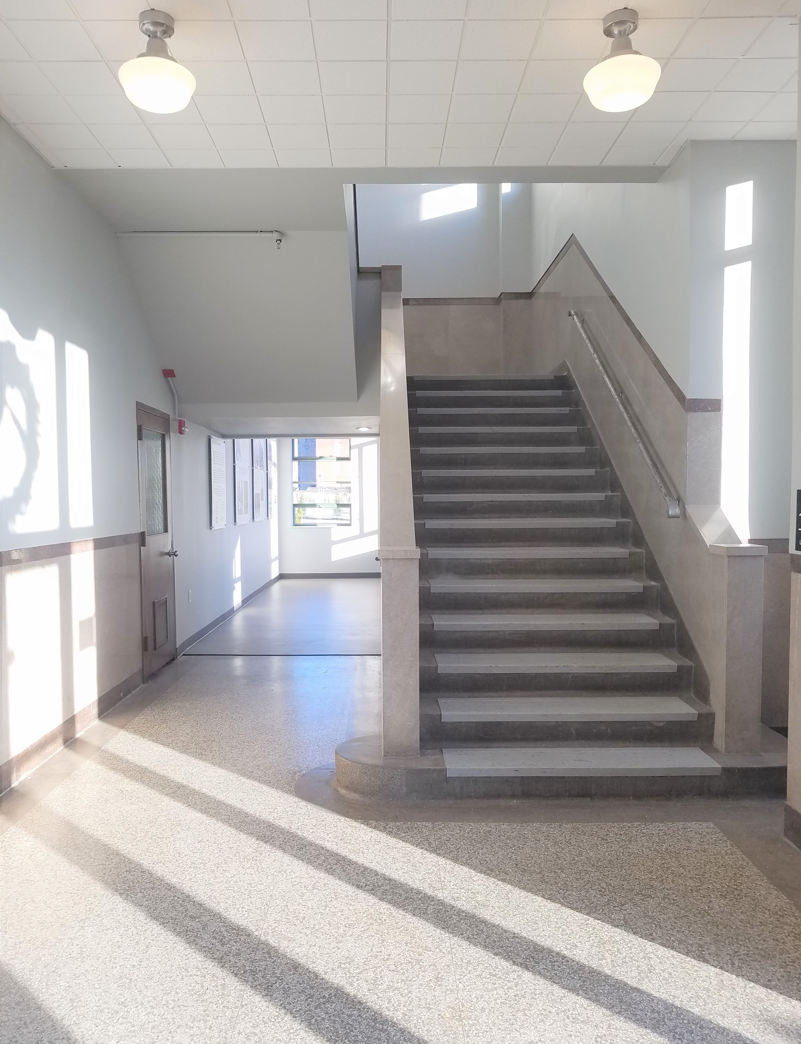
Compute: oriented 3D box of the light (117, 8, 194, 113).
[{"bbox_3d":[-0.966,-1.820,3.176,0.296,0.319,0.296,-1,2,-1],"label":"light"}]

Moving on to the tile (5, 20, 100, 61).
[{"bbox_3d":[-1.401,-1.965,3.267,0.302,0.020,0.302,-1,3,-1],"label":"tile"}]

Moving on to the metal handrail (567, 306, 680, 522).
[{"bbox_3d":[1.499,-0.924,5.614,0.097,1.693,2.397,-1,2,-1],"label":"metal handrail"}]

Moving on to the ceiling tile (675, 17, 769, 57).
[{"bbox_3d":[1.327,-2.017,3.345,0.305,0.019,0.300,-1,2,-1],"label":"ceiling tile"}]

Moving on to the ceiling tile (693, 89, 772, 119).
[{"bbox_3d":[1.651,-2.070,3.991,0.305,0.020,0.305,-1,2,-1],"label":"ceiling tile"}]

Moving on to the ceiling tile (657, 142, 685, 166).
[{"bbox_3d":[1.506,-2.058,4.499,0.080,0.019,0.244,-1,2,-1],"label":"ceiling tile"}]

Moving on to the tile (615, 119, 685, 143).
[{"bbox_3d":[1.308,-2.040,4.215,0.300,0.020,0.300,0,3,-1],"label":"tile"}]

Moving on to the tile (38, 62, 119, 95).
[{"bbox_3d":[-1.413,-1.982,3.571,0.302,0.020,0.302,-1,3,-1],"label":"tile"}]

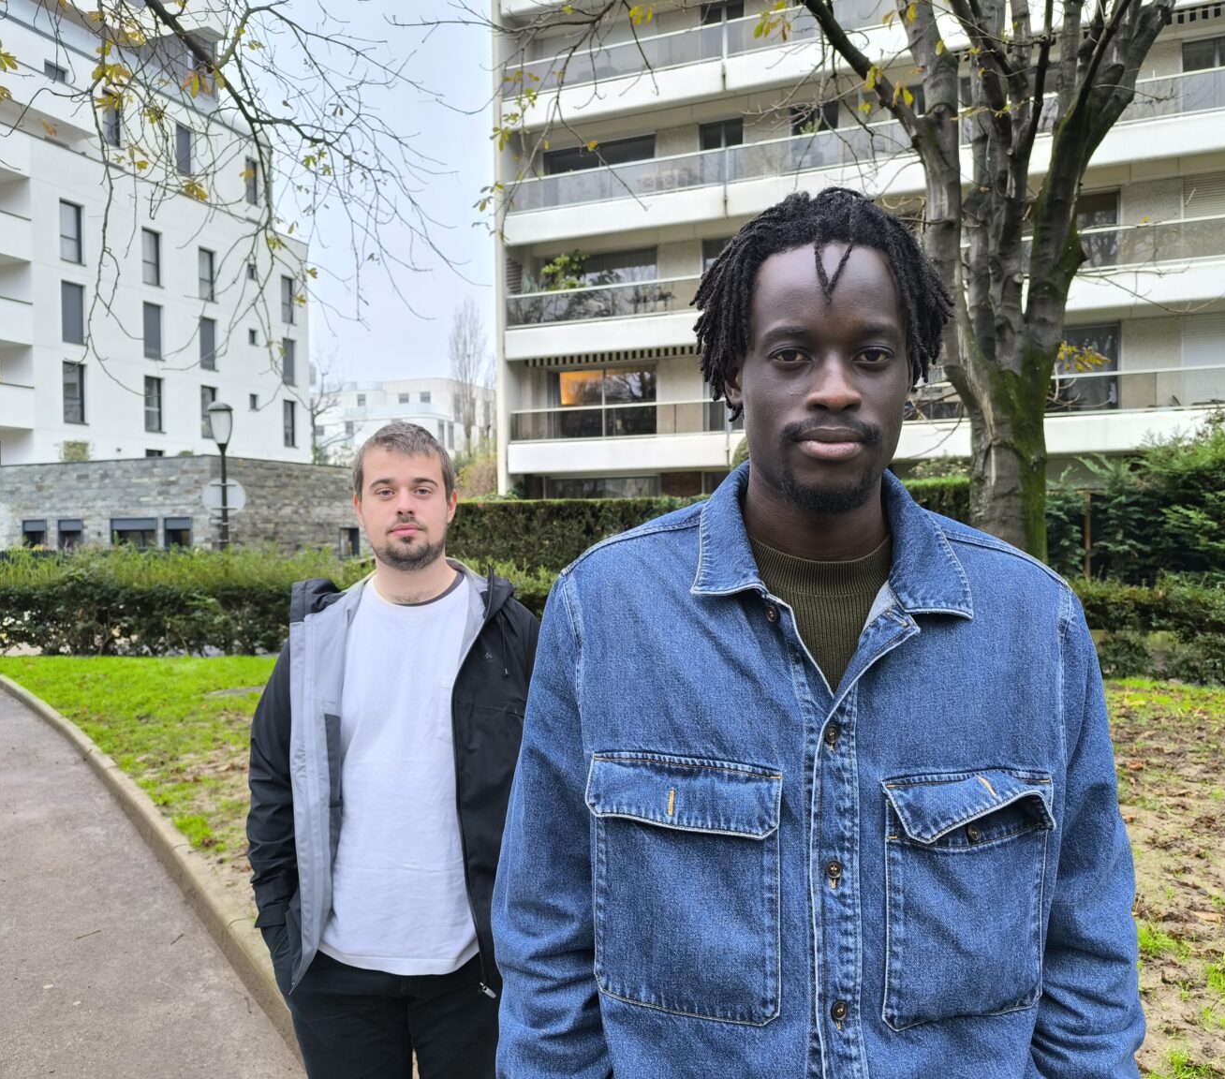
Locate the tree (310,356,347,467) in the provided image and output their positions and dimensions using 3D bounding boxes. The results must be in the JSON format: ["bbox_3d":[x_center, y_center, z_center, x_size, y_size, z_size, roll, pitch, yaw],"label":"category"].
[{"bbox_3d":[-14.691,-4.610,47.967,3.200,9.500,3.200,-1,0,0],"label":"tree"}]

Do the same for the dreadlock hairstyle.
[{"bbox_3d":[0.194,-0.217,0.878,0.235,0.215,0.230,-1,0,9],"label":"dreadlock hairstyle"}]

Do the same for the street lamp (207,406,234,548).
[{"bbox_3d":[-6.140,-0.324,14.998,0.400,3.650,0.400,-1,0,0],"label":"street lamp"}]

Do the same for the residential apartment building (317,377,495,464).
[{"bbox_3d":[-21.566,-6.974,98.950,20.000,16.000,13.000,0,0,21],"label":"residential apartment building"}]

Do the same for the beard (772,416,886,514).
[{"bbox_3d":[0.177,-0.060,0.788,0.091,0.081,0.060,-1,0,9],"label":"beard"}]

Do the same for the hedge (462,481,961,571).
[{"bbox_3d":[1.205,0.350,14.803,8.700,2.150,0.950,0,0,21],"label":"hedge"}]

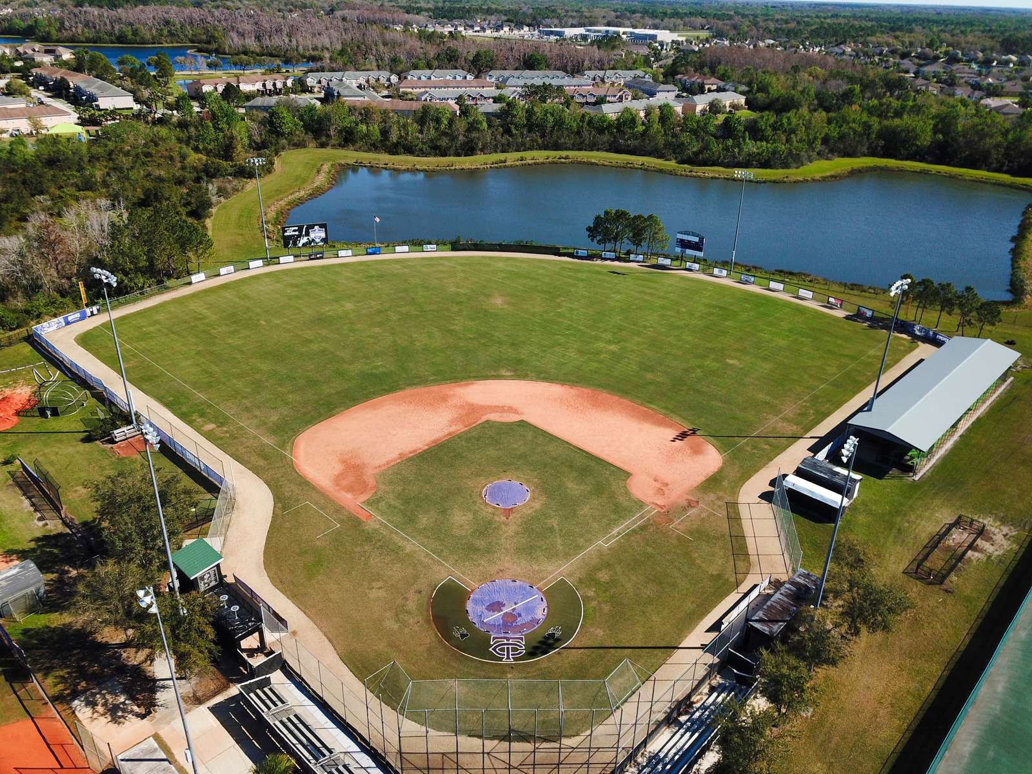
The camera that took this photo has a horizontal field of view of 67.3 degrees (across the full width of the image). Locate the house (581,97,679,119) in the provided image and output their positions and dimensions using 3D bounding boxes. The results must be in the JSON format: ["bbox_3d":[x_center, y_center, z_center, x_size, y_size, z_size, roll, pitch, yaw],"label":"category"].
[{"bbox_3d":[54.715,-126.427,355.792,51.000,8.300,12.500,-18,32,-32],"label":"house"}]

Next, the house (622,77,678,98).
[{"bbox_3d":[77.988,-174.951,454.001,12.500,8.000,50.000,-6,27,-14],"label":"house"}]

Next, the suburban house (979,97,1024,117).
[{"bbox_3d":[254.830,-145.520,406.410,18.000,7.500,17.000,25,35,38],"label":"suburban house"}]

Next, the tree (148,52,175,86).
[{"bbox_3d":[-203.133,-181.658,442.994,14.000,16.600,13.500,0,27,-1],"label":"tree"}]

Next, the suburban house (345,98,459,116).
[{"bbox_3d":[-49.892,-121.234,341.748,50.000,8.300,13.500,3,27,3],"label":"suburban house"}]

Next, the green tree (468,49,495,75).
[{"bbox_3d":[-23.875,-225.079,539.488,18.500,18.000,16.000,1,27,0],"label":"green tree"}]

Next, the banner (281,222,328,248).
[{"bbox_3d":[-44.242,-31.829,163.055,9.100,4.750,0.350,-10,29,-21],"label":"banner"}]

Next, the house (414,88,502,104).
[{"bbox_3d":[-26.060,-138.090,372.160,45.000,9.000,15.000,-6,28,-16],"label":"house"}]

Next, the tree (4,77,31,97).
[{"bbox_3d":[-236.530,-142.360,367.840,11.500,8.400,11.500,-13,30,-27],"label":"tree"}]

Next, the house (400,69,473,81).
[{"bbox_3d":[-47.600,-183.530,460.490,43.000,9.000,15.000,-6,28,-16],"label":"house"}]

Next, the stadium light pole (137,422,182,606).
[{"bbox_3d":[-27.750,12.380,62.130,1.200,21.400,3.200,-20,34,-36],"label":"stadium light pole"}]

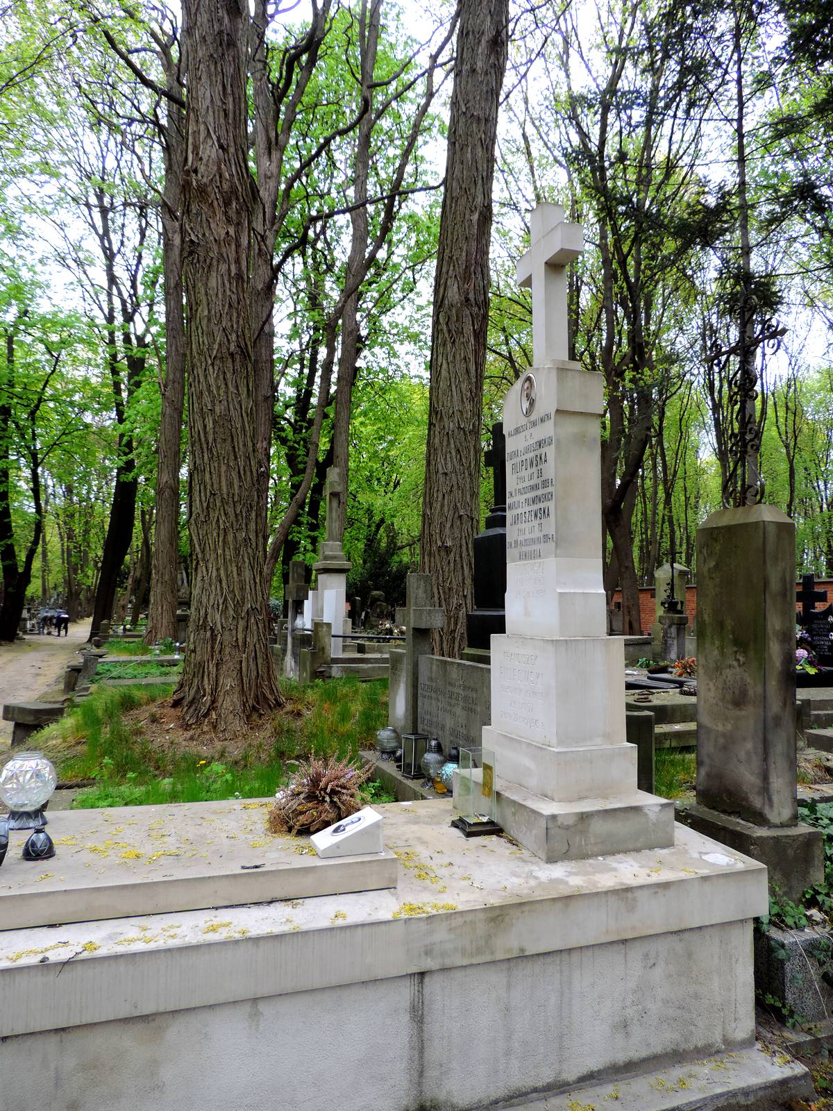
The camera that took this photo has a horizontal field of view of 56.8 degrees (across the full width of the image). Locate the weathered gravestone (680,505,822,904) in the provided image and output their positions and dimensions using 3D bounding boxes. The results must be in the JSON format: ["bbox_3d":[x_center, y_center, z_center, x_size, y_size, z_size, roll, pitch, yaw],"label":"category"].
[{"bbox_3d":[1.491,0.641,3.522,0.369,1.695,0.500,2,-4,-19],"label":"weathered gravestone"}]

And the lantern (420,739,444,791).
[{"bbox_3d":[0.088,1.140,4.235,0.129,0.263,0.129,0,-4,0],"label":"lantern"}]

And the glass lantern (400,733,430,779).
[{"bbox_3d":[-0.007,1.171,4.520,0.119,0.241,0.119,3,-5,-36],"label":"glass lantern"}]

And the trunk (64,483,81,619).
[{"bbox_3d":[-22.338,-0.225,50.000,0.850,8.980,0.800,0,-4,0],"label":"trunk"}]

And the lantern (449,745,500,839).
[{"bbox_3d":[0.226,0.870,2.871,0.154,0.292,0.154,2,-4,-20],"label":"lantern"}]

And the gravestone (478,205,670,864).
[{"bbox_3d":[0.525,-0.186,3.009,0.500,2.418,0.765,2,-4,-20],"label":"gravestone"}]

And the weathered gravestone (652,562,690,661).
[{"bbox_3d":[5.622,1.236,17.000,0.500,2.151,0.750,2,-4,-20],"label":"weathered gravestone"}]

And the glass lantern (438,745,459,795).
[{"bbox_3d":[0.195,1.145,4.117,0.139,0.237,0.139,2,-4,-20],"label":"glass lantern"}]

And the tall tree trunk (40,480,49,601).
[{"bbox_3d":[-24.169,-0.761,50.000,0.520,8.359,0.500,0,-4,0],"label":"tall tree trunk"}]

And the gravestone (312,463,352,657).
[{"bbox_3d":[-1.359,0.113,12.500,0.560,3.092,0.620,2,-4,-20],"label":"gravestone"}]

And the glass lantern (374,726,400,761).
[{"bbox_3d":[-0.181,1.222,5.008,0.164,0.207,0.164,0,-4,0],"label":"glass lantern"}]

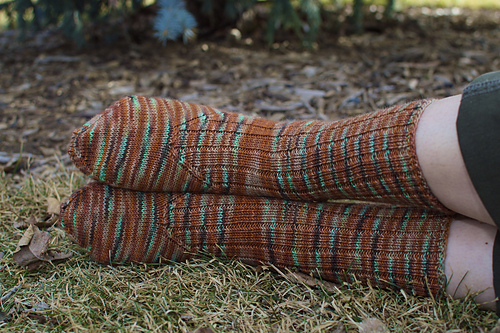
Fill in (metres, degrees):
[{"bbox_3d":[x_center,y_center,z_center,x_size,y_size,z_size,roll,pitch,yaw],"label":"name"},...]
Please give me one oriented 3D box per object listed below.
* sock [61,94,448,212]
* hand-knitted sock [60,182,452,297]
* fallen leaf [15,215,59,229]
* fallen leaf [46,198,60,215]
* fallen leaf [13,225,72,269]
[{"bbox_3d":[0.003,-0.018,0.740,0.350,0.100,0.115,3,17,10],"label":"sock"},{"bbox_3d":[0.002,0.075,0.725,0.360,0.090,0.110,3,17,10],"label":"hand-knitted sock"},{"bbox_3d":[-0.252,0.065,0.852,0.045,0.016,0.025,0,17,0],"label":"fallen leaf"},{"bbox_3d":[-0.239,0.049,0.880,0.025,0.020,0.020,0,17,0],"label":"fallen leaf"},{"bbox_3d":[-0.227,0.088,0.788,0.060,0.030,0.050,0,17,0],"label":"fallen leaf"}]

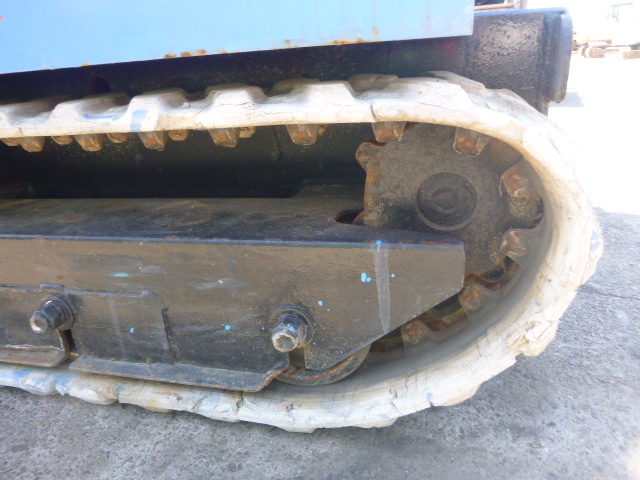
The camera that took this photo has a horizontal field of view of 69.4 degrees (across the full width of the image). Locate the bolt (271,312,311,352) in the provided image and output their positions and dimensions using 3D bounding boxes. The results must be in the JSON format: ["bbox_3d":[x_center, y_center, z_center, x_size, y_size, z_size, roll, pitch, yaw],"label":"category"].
[{"bbox_3d":[-0.033,0.102,0.496,0.044,0.044,0.033,1,21,13],"label":"bolt"}]

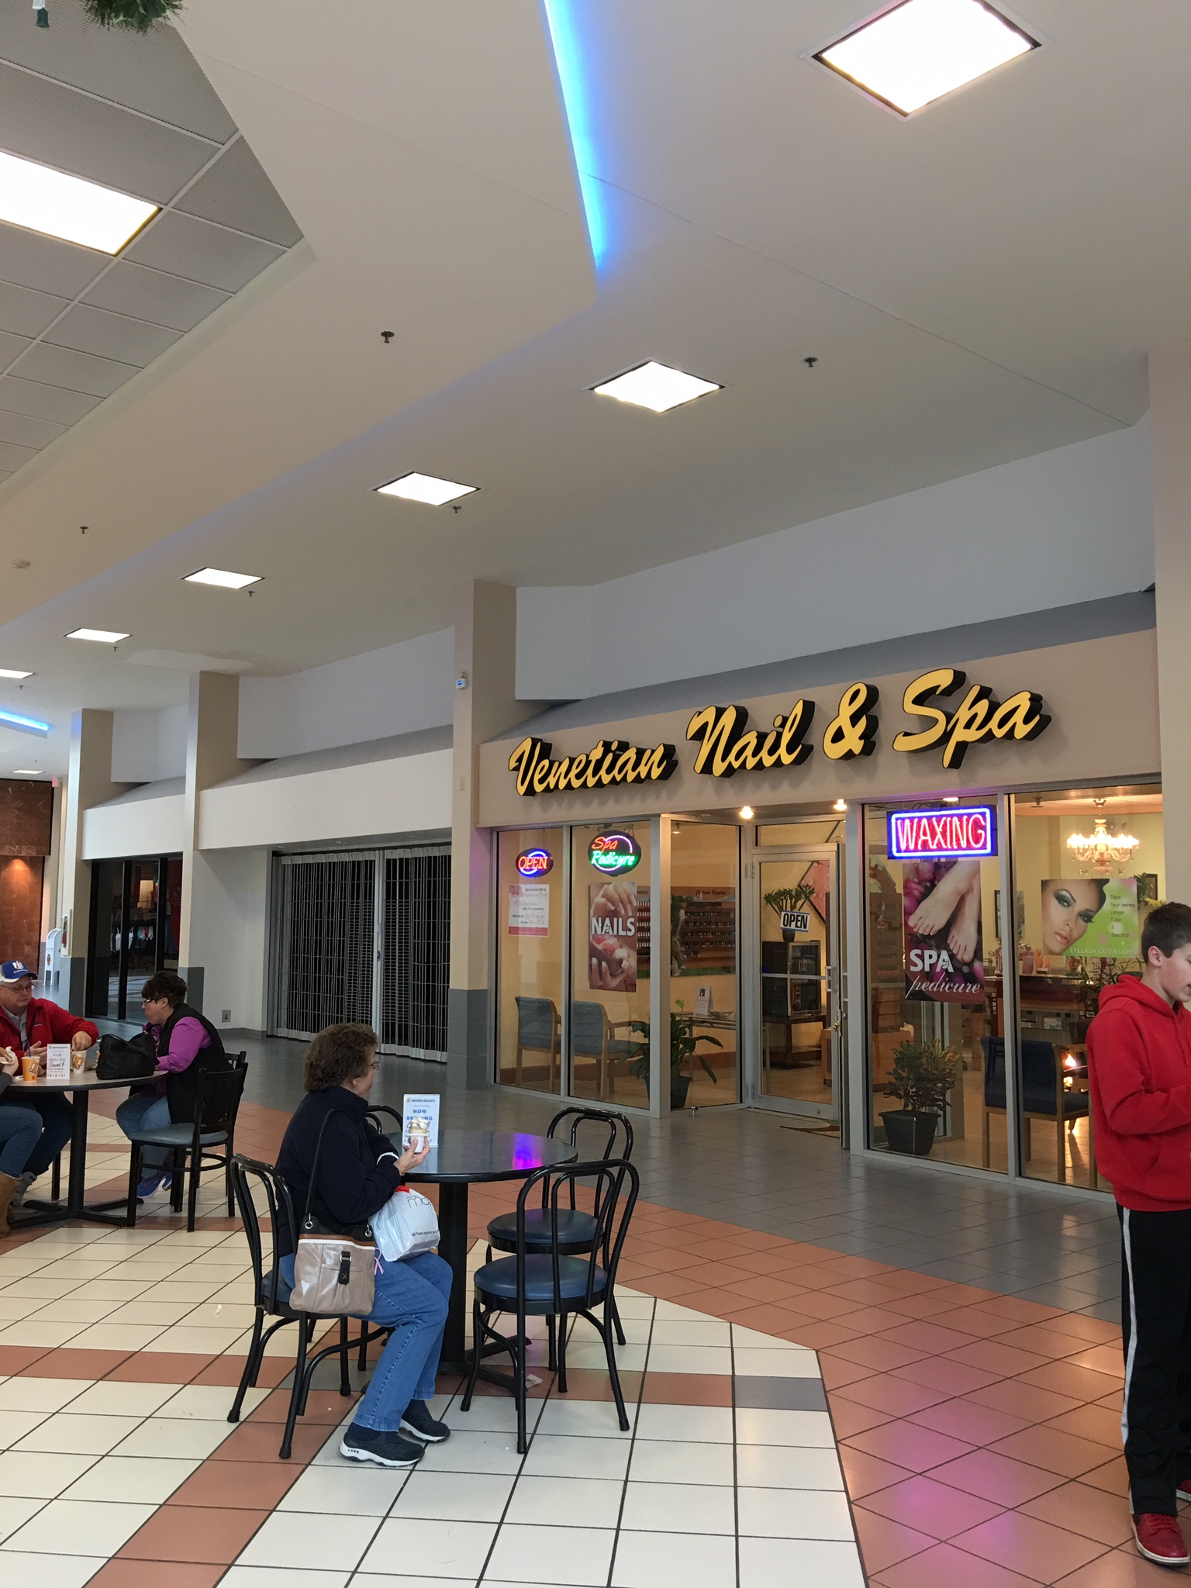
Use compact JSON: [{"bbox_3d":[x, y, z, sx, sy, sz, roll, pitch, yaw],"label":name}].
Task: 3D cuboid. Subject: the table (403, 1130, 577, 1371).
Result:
[{"bbox_3d":[-0.498,1.648,4.696,0.910,0.762,0.910,0,-5,0],"label":"table"}]

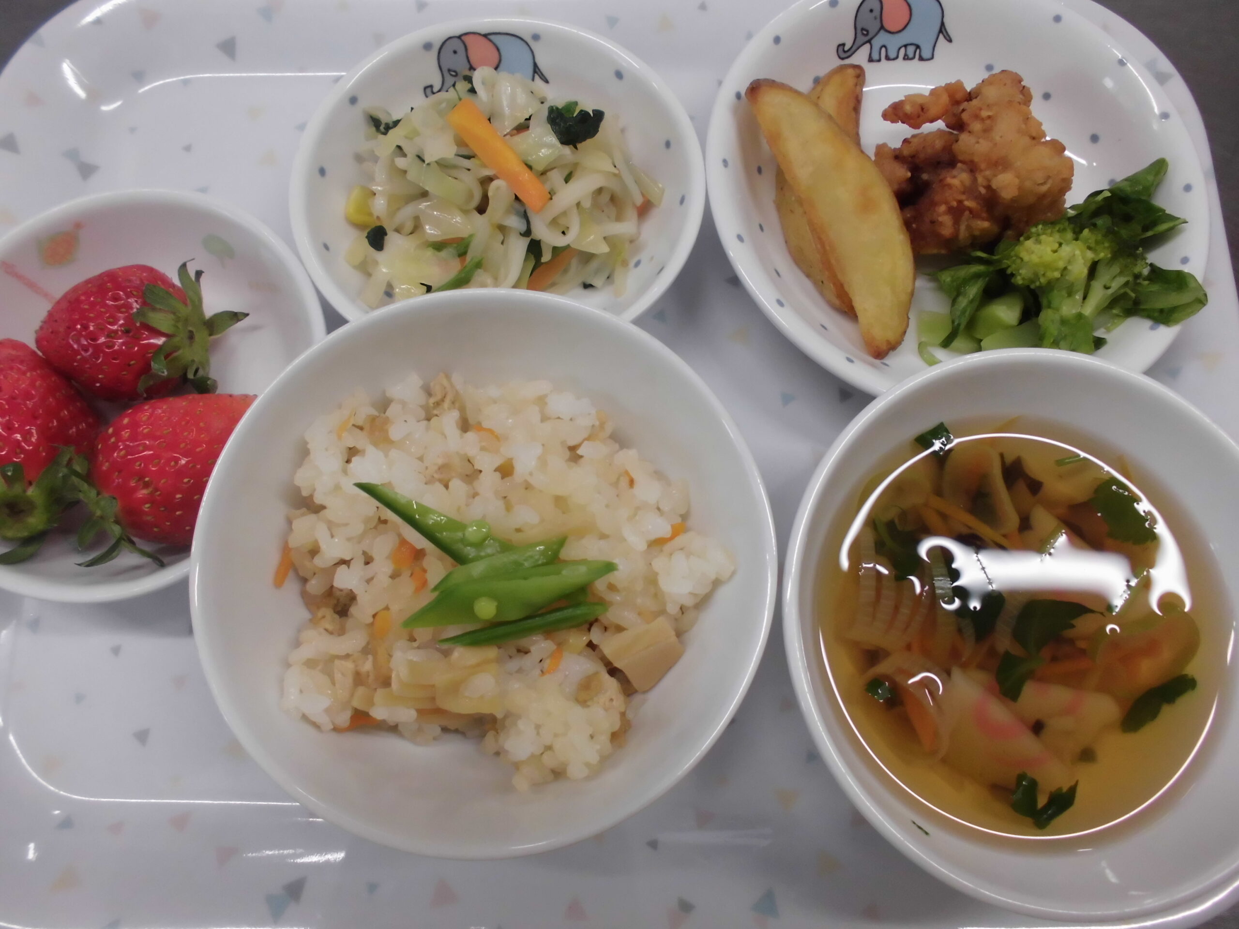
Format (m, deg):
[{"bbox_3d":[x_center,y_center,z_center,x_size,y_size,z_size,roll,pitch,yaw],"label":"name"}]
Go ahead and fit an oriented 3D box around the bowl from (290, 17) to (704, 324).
[{"bbox_3d":[-0.031,-0.066,0.252,0.103,0.034,0.103,0,72,-2],"label":"bowl"}]

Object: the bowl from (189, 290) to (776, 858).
[{"bbox_3d":[-0.027,0.025,0.212,0.116,0.055,0.116,0,72,-1],"label":"bowl"}]

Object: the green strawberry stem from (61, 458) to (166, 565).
[{"bbox_3d":[-0.121,0.012,0.222,0.014,0.018,0.029,-37,77,-21],"label":"green strawberry stem"}]

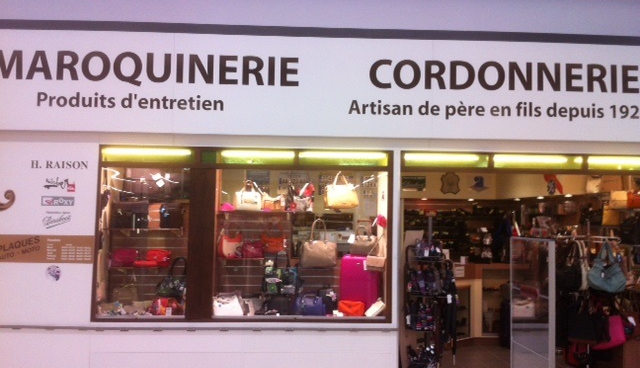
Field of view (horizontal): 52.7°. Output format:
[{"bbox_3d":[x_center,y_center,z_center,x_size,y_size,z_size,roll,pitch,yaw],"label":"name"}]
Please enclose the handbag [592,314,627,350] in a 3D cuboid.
[{"bbox_3d":[3.014,1.546,6.750,0.360,0.340,0.160,3,-3,-33],"label":"handbag"}]

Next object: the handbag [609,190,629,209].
[{"bbox_3d":[3.505,0.186,7.587,0.220,0.220,0.120,0,-3,12],"label":"handbag"}]

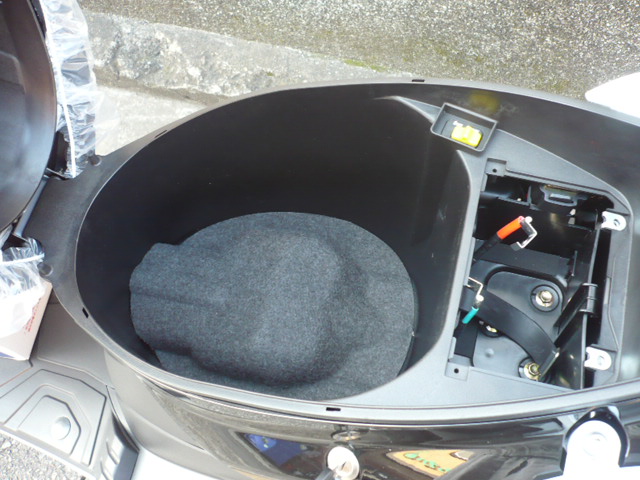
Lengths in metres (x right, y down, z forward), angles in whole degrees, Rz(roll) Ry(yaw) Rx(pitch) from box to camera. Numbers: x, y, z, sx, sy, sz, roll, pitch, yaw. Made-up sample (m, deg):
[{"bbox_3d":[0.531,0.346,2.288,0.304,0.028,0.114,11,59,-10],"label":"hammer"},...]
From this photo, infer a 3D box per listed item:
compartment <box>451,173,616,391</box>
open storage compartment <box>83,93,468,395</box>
[{"bbox_3d":[0.200,0.060,0.621,0.118,0.160,0.173,12,68,12],"label":"compartment"},{"bbox_3d":[-0.053,0.022,0.699,0.390,0.230,0.282,12,68,12],"label":"open storage compartment"}]

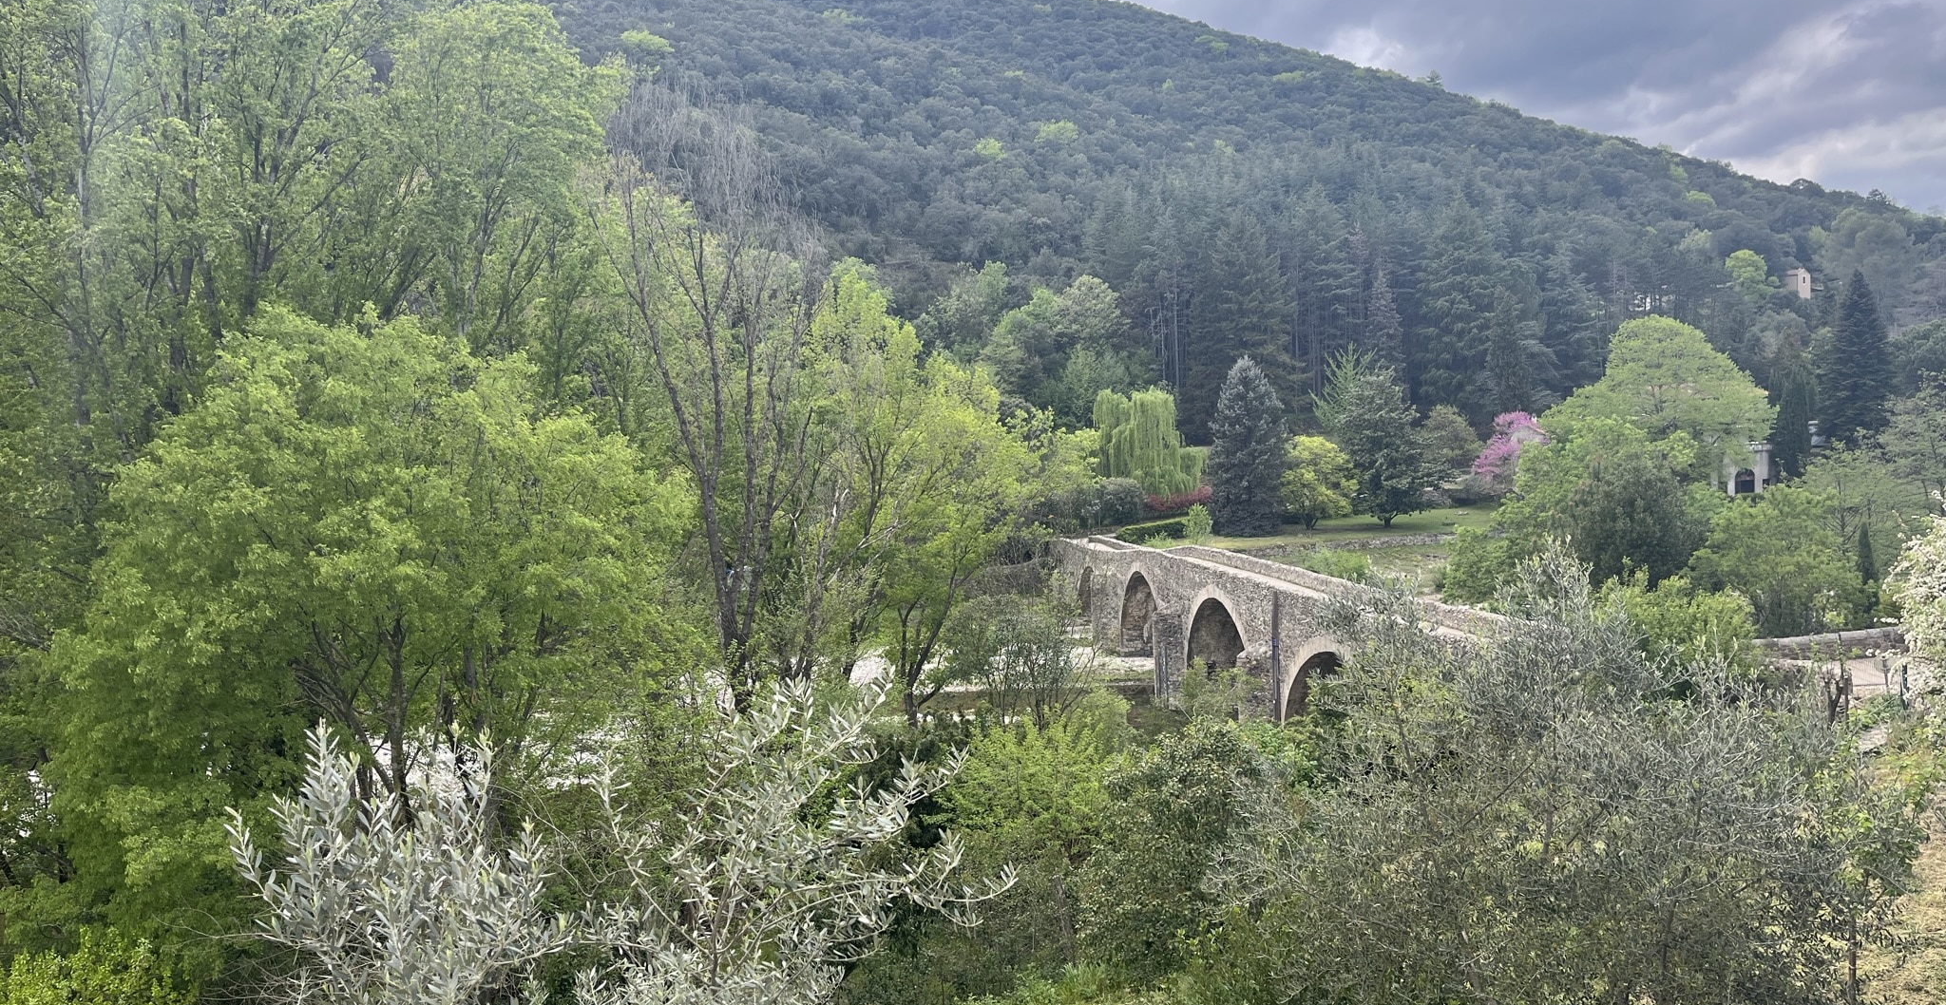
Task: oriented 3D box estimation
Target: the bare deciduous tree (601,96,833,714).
[{"bbox_3d":[-11.739,-4.840,66.000,10.641,28.146,10.641,0,1,-10],"label":"bare deciduous tree"}]

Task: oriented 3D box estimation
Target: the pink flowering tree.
[{"bbox_3d":[52.506,-4.462,143.000,8.478,8.776,8.478,0,1,20],"label":"pink flowering tree"}]

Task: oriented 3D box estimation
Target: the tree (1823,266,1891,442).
[{"bbox_3d":[99.886,-15.961,165.000,8.066,20.767,8.066,0,1,31],"label":"tree"}]

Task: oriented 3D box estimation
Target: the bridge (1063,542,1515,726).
[{"bbox_3d":[13.300,6.800,85.000,5.200,8.200,75.000,0,1,-7],"label":"bridge"}]

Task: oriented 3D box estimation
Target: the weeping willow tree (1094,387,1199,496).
[{"bbox_3d":[16.530,-5.201,137.000,10.118,11.115,10.118,0,1,7],"label":"weeping willow tree"}]

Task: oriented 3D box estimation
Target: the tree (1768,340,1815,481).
[{"bbox_3d":[84.018,-9.205,150.000,4.681,14.822,4.681,0,1,29],"label":"tree"}]

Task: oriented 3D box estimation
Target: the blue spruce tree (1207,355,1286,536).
[{"bbox_3d":[23.778,-4.954,127.000,7.001,15.588,7.001,0,1,11],"label":"blue spruce tree"}]

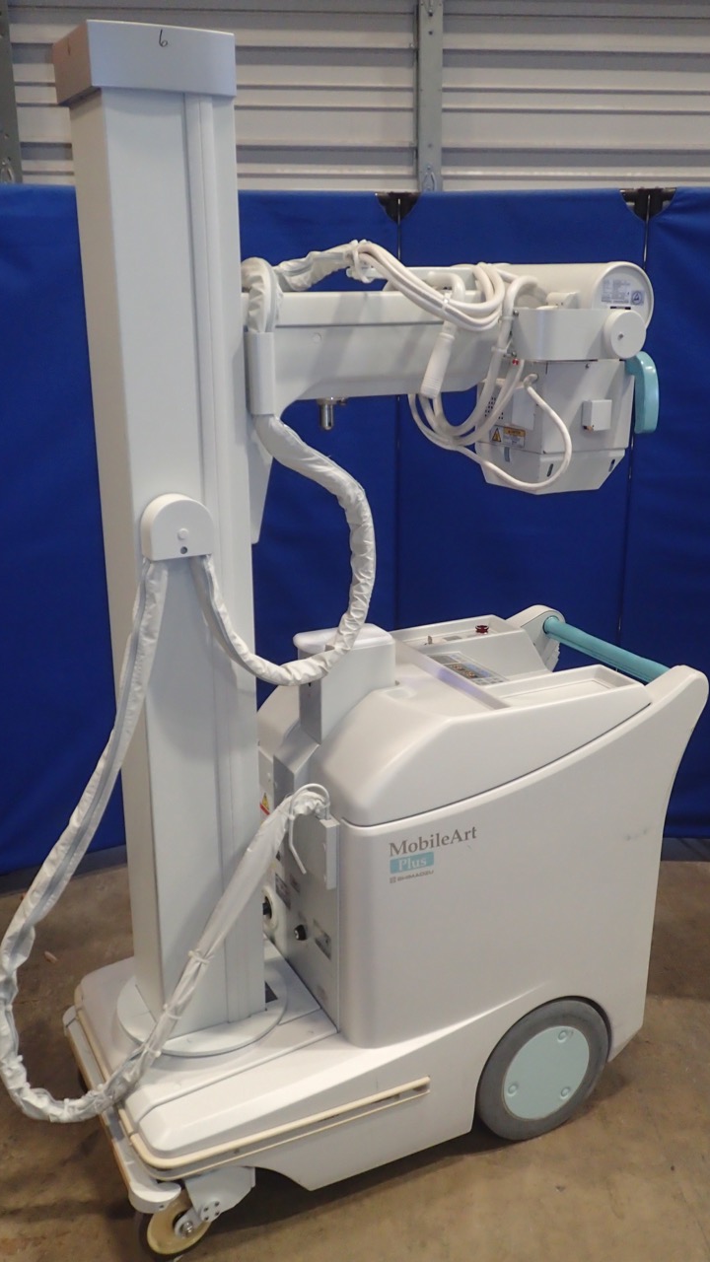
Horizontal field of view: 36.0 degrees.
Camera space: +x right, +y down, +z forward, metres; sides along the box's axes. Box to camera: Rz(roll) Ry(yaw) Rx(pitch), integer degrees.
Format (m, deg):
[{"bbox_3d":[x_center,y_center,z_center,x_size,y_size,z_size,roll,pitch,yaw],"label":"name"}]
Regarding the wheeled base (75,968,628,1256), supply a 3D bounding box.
[{"bbox_3d":[-0.040,0.799,2.200,0.988,0.324,0.553,-9,19,-25],"label":"wheeled base"}]

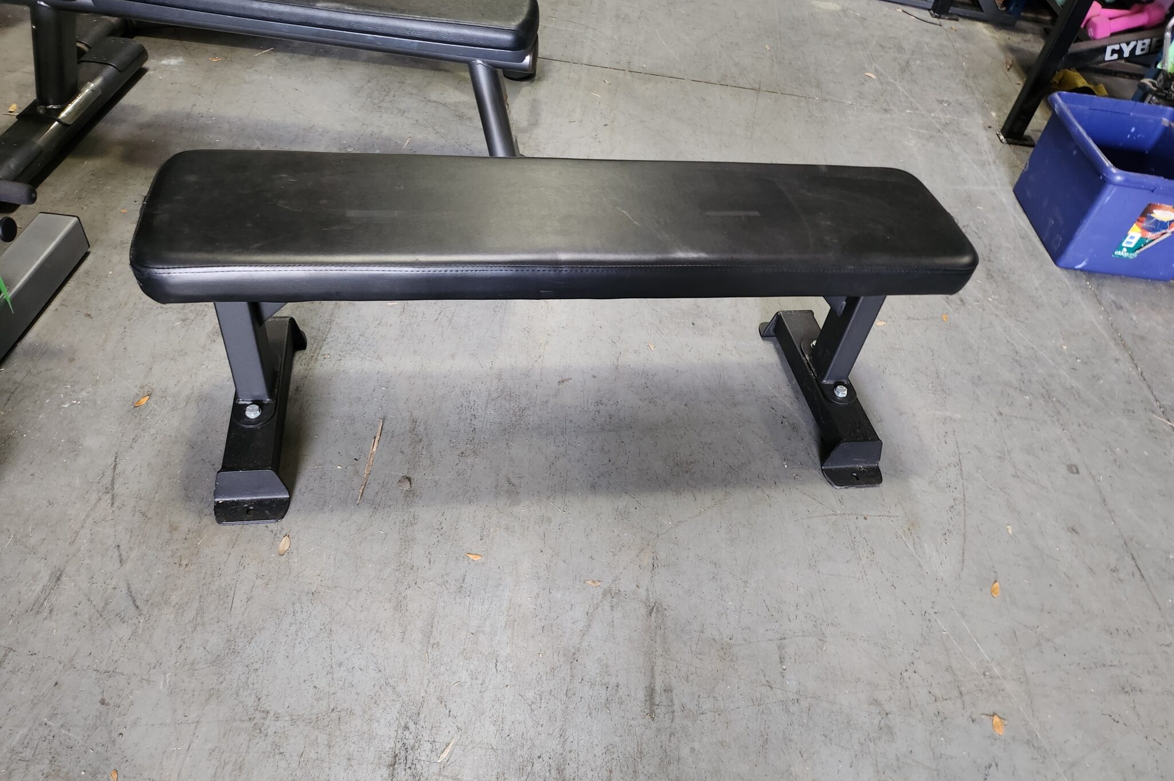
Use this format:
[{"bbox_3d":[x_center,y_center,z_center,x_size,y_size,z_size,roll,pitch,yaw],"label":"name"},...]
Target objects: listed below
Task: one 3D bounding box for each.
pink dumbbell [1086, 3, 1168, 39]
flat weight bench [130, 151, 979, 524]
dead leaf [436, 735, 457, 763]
[{"bbox_3d":[1.723,-1.181,2.600,0.197,0.071,0.071,-11,44,12],"label":"pink dumbbell"},{"bbox_3d":[-0.027,-0.124,1.381,1.215,0.443,0.453,-2,46,-11],"label":"flat weight bench"},{"bbox_3d":[-0.184,0.470,1.071,0.011,0.009,0.046,26,47,16],"label":"dead leaf"}]

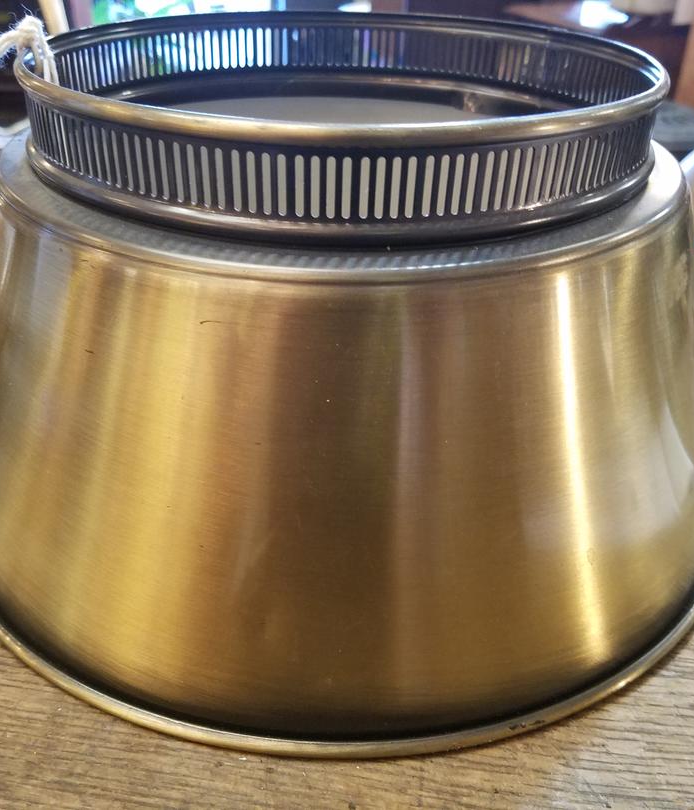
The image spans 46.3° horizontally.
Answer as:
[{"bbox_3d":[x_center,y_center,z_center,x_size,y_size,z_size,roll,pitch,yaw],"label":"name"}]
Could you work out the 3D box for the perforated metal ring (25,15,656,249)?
[{"bbox_3d":[-0.002,-0.114,0.299,0.225,0.031,0.225,1,32,-1],"label":"perforated metal ring"}]

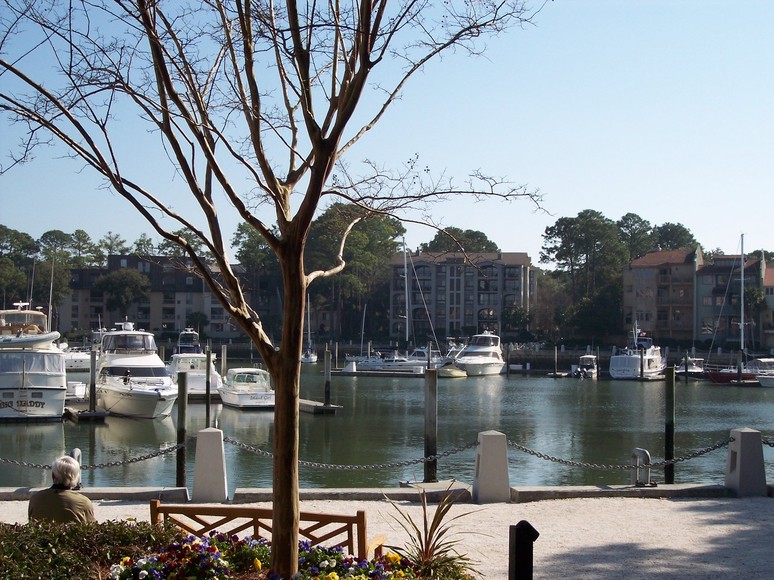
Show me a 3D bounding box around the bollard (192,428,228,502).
[{"bbox_3d":[-2.146,2.128,13.861,0.400,0.890,0.400,1,-2,-4],"label":"bollard"}]

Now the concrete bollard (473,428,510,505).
[{"bbox_3d":[1.297,2.199,14.145,0.400,0.890,0.400,1,-2,-8],"label":"concrete bollard"}]

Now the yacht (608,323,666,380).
[{"bbox_3d":[30.299,7.084,135.706,4.000,6.700,12.800,-1,-3,29],"label":"yacht"}]

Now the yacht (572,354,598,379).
[{"bbox_3d":[23.112,8.802,131.702,2.400,2.750,7.000,0,-2,20],"label":"yacht"}]

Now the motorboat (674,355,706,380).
[{"bbox_3d":[34.977,8.824,130.366,2.600,2.900,7.300,-1,-3,27],"label":"motorboat"}]

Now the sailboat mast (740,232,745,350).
[{"bbox_3d":[39.058,0.879,125.213,0.200,13.950,0.220,-1,-3,28],"label":"sailboat mast"}]

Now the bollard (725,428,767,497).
[{"bbox_3d":[4.678,2.248,14.854,0.400,0.890,0.400,1,-2,-12],"label":"bollard"}]

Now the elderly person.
[{"bbox_3d":[-2.118,1.708,7.556,0.470,1.240,0.700,1,-2,-4],"label":"elderly person"}]

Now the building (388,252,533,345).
[{"bbox_3d":[15.216,1.891,230.819,26.500,18.400,16.000,0,-2,12],"label":"building"}]

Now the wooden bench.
[{"bbox_3d":[-0.810,1.904,7.865,1.520,0.900,0.620,0,-2,14],"label":"wooden bench"}]

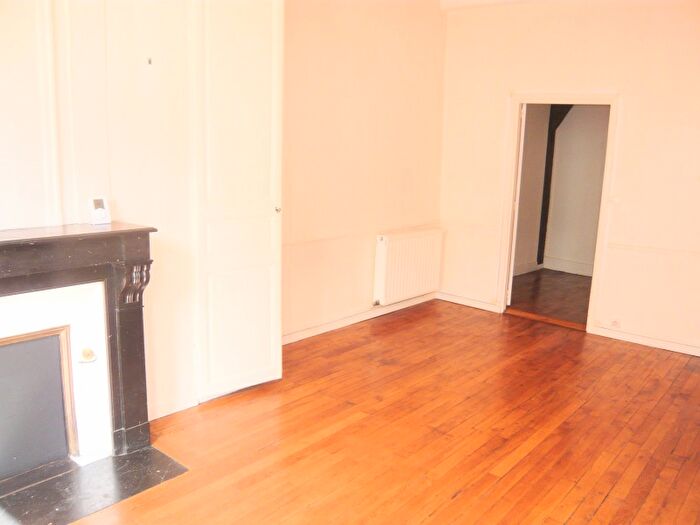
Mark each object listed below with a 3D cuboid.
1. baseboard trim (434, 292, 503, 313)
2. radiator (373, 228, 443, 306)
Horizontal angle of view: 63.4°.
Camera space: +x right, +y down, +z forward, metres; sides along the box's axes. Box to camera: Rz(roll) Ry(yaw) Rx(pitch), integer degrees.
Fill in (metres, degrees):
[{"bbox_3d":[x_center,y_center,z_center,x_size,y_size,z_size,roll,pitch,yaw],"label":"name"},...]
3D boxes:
[{"bbox_3d":[1.178,0.394,5.705,0.755,0.075,0.018,11,13,43],"label":"baseboard trim"},{"bbox_3d":[0.571,0.025,5.361,0.112,0.617,0.914,10,13,40],"label":"radiator"}]

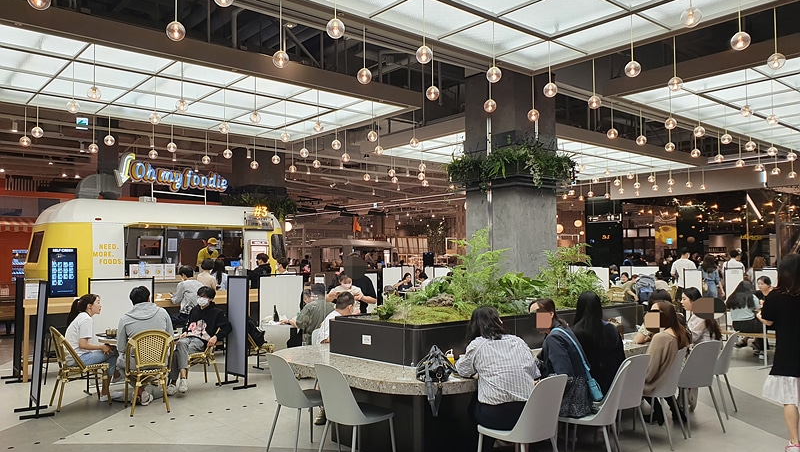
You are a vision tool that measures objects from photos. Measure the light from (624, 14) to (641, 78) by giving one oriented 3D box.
[{"bbox_3d":[2.369,-1.836,6.119,0.155,0.646,0.155,2,-3,-40],"label":"light"}]

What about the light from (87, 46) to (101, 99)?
[{"bbox_3d":[-2.272,-1.134,4.474,0.102,0.405,0.102,0,-3,0],"label":"light"}]

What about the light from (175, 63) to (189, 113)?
[{"bbox_3d":[-1.673,-1.065,4.624,0.100,0.391,0.100,2,-4,-40],"label":"light"}]

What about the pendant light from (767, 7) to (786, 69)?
[{"bbox_3d":[3.665,-1.829,5.850,0.155,0.616,0.155,2,-3,-40],"label":"pendant light"}]

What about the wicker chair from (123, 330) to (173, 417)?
[{"bbox_3d":[-2.560,1.456,6.150,0.480,0.850,0.560,1,-3,-27],"label":"wicker chair"}]

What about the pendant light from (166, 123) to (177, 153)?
[{"bbox_3d":[-4.075,-1.612,10.750,0.155,0.573,0.155,2,-3,-40],"label":"pendant light"}]

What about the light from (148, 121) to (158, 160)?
[{"bbox_3d":[-2.921,-1.000,7.143,0.102,0.405,0.102,0,-3,0],"label":"light"}]

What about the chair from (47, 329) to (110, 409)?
[{"bbox_3d":[-3.465,1.499,6.490,0.560,0.860,0.470,2,-4,-40],"label":"chair"}]

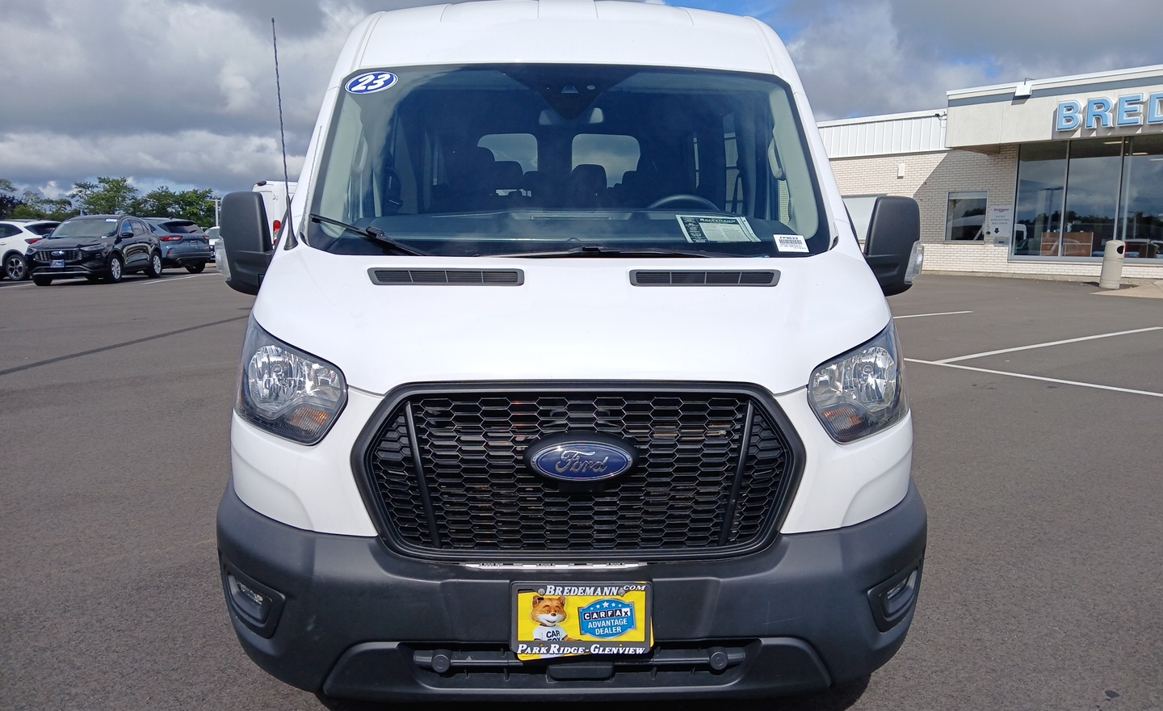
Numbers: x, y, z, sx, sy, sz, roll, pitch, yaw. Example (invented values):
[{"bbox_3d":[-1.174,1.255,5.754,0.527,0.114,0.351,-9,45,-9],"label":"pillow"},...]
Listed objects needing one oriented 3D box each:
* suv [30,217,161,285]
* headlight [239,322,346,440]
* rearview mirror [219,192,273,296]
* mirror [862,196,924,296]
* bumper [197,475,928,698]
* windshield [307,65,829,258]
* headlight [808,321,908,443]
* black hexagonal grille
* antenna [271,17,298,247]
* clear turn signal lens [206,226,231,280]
[{"bbox_3d":[-12.459,-2.796,22.640,1.930,1.680,4.580,-1,8,-6],"label":"suv"},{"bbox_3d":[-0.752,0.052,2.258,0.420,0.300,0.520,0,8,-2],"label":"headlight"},{"bbox_3d":[-1.132,-0.384,2.998,0.240,0.370,0.200,0,8,-2],"label":"rearview mirror"},{"bbox_3d":[1.106,-0.386,3.096,0.230,0.365,0.190,0,8,-2],"label":"mirror"},{"bbox_3d":[-0.002,0.565,2.245,2.010,0.400,0.580,0,8,-2],"label":"bumper"},{"bbox_3d":[-0.029,-0.639,2.945,1.740,1.050,0.250,0,-36,-2],"label":"windshield"},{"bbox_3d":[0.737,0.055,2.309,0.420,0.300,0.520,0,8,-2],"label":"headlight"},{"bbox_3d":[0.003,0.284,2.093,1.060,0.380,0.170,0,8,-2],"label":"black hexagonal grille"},{"bbox_3d":[-1.000,-0.748,2.920,0.045,0.769,0.050,-4,1,-1],"label":"antenna"},{"bbox_3d":[-1.233,-0.351,2.970,0.073,0.173,0.070,0,9,-2],"label":"clear turn signal lens"}]

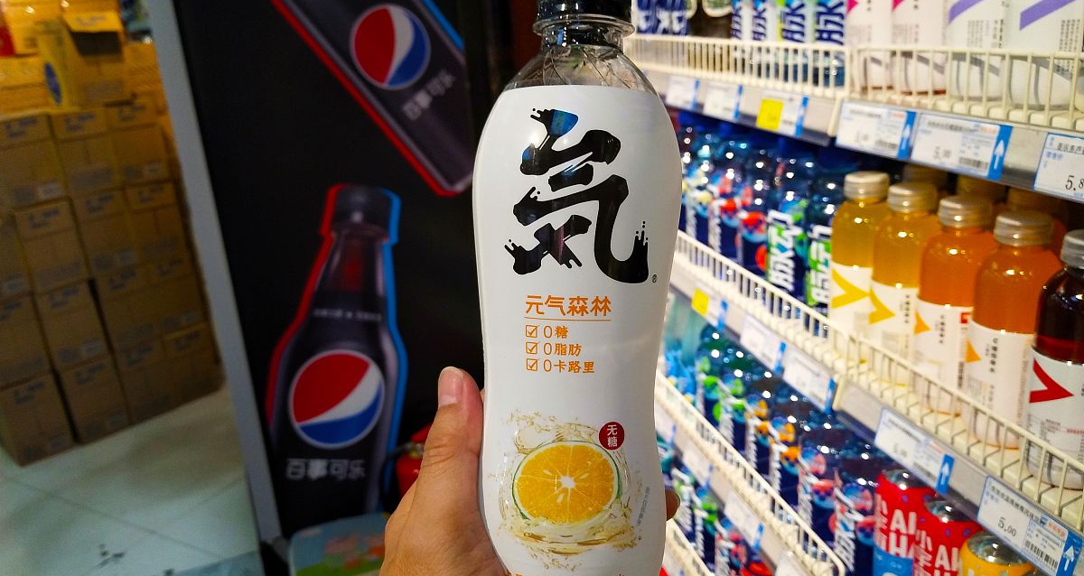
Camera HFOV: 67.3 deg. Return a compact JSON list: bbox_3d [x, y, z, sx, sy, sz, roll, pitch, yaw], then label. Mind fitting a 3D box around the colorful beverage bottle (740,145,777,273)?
[{"bbox_3d":[0.289,-0.086,1.085,0.067,0.197,0.067,-9,20,-14],"label":"colorful beverage bottle"}]

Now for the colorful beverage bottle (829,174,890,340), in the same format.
[{"bbox_3d":[0.348,-0.022,0.889,0.063,0.201,0.063,-9,20,-14],"label":"colorful beverage bottle"}]

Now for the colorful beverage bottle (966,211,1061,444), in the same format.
[{"bbox_3d":[0.406,0.039,0.707,0.063,0.201,0.063,-9,20,-14],"label":"colorful beverage bottle"}]

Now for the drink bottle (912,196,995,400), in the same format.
[{"bbox_3d":[0.379,0.016,0.741,0.067,0.193,0.067,-10,19,-11],"label":"drink bottle"}]

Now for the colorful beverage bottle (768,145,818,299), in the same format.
[{"bbox_3d":[0.311,-0.063,1.016,0.067,0.197,0.067,-9,20,-14],"label":"colorful beverage bottle"}]

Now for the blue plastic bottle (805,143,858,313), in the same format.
[{"bbox_3d":[0.348,-0.054,0.967,0.068,0.222,0.068,-15,21,-28],"label":"blue plastic bottle"}]

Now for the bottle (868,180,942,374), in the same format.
[{"bbox_3d":[0.362,-0.003,0.804,0.067,0.193,0.067,-10,19,-11],"label":"bottle"}]

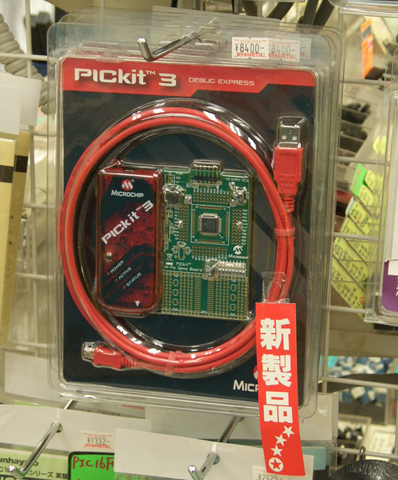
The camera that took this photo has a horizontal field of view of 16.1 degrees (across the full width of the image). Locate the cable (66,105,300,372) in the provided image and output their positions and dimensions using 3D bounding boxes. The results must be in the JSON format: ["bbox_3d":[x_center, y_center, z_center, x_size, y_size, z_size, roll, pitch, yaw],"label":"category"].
[{"bbox_3d":[-0.013,0.003,0.836,0.145,0.166,0.014,4,16,11],"label":"cable"}]

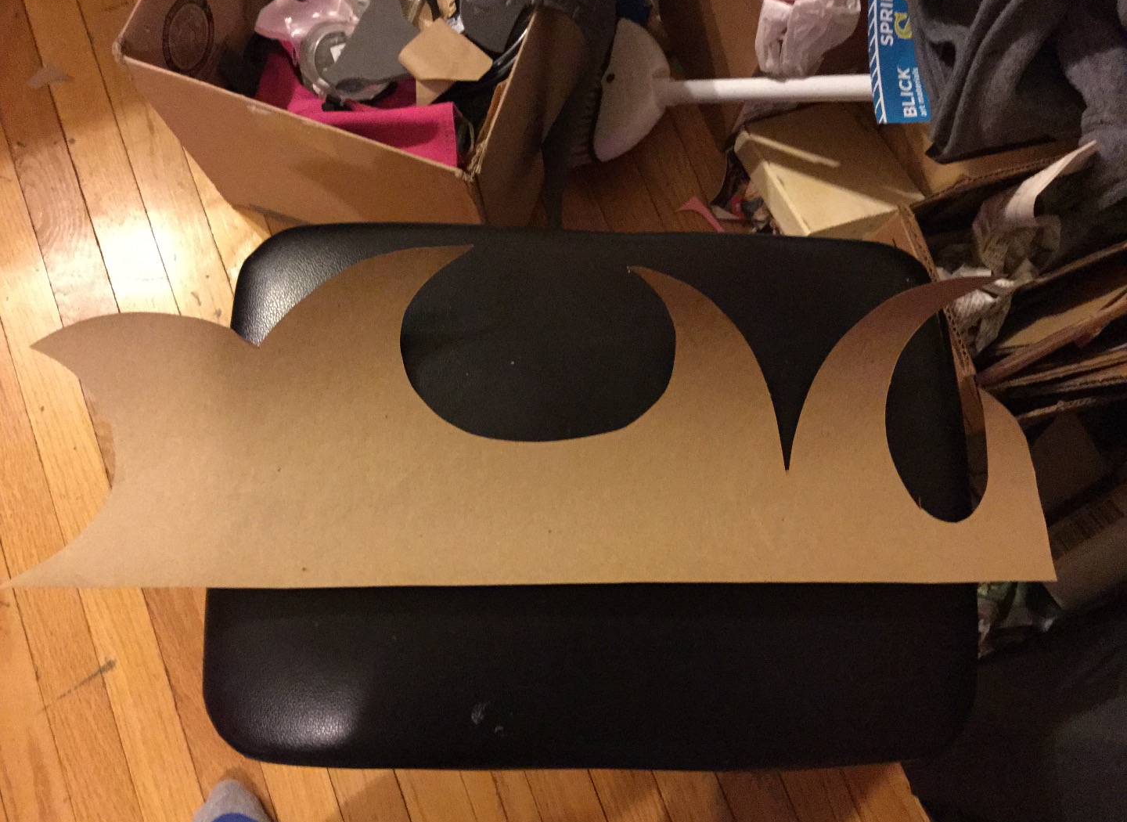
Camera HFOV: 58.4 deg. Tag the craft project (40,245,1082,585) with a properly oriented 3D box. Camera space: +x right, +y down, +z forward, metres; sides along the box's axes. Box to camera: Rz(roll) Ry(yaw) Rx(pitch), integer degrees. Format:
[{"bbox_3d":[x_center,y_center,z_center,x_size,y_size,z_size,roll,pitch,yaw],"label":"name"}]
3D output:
[{"bbox_3d":[-0.012,-0.002,0.616,0.617,0.006,0.212,0,77,-3],"label":"craft project"}]

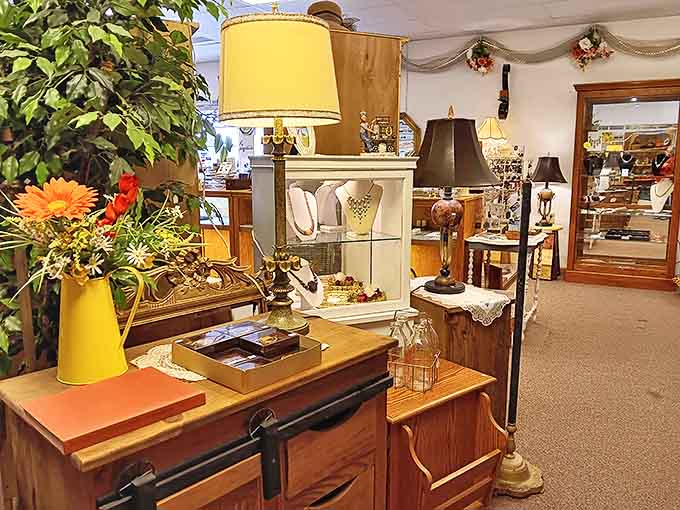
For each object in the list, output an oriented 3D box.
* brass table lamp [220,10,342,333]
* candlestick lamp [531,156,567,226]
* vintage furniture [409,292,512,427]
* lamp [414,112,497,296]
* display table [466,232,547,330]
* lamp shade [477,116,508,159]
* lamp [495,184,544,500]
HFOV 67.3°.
[{"bbox_3d":[-0.163,-0.224,1.439,0.337,0.888,0.337,-1,10,-6],"label":"brass table lamp"},{"bbox_3d":[2.310,-0.709,5.649,0.400,0.747,0.400,0,10,0],"label":"candlestick lamp"},{"bbox_3d":[0.412,0.530,2.340,0.370,0.780,0.650,-5,11,-28],"label":"vintage furniture"},{"bbox_3d":[0.465,-0.228,2.183,0.420,0.767,0.420,0,10,0],"label":"lamp"},{"bbox_3d":[1.450,0.220,4.432,0.580,0.680,0.600,5,11,28],"label":"display table"},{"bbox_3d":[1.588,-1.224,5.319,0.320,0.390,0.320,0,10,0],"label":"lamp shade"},{"bbox_3d":[0.734,0.333,2.064,0.285,1.262,0.285,0,10,0],"label":"lamp"}]

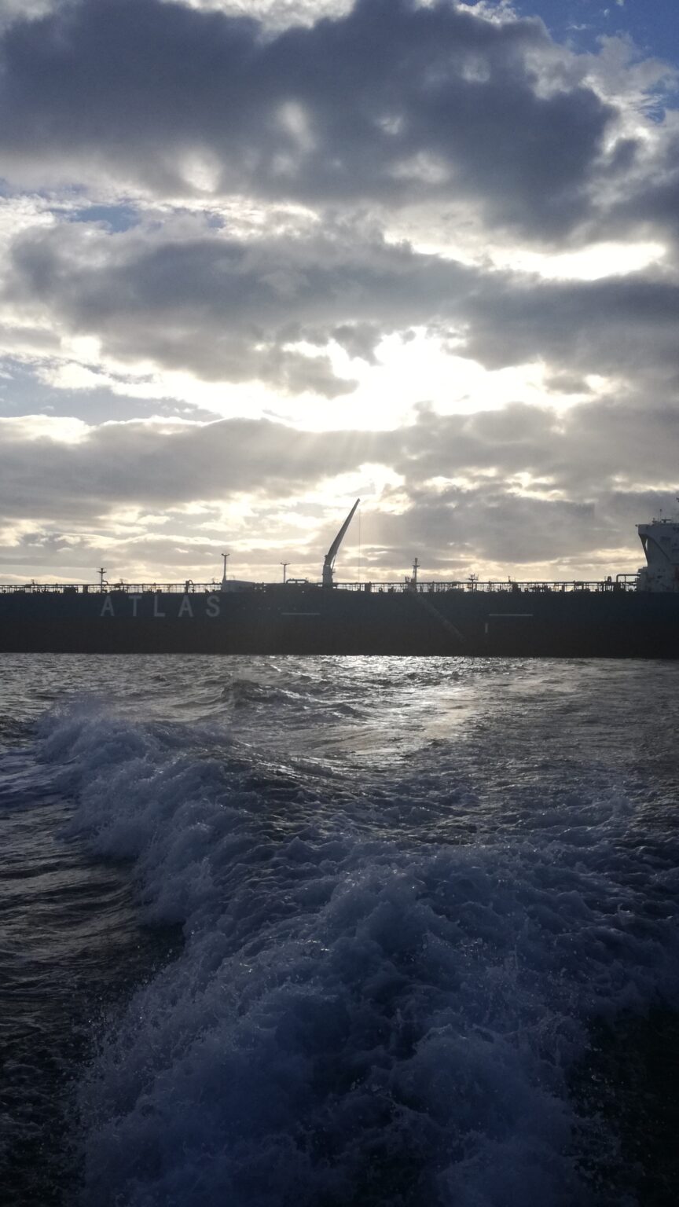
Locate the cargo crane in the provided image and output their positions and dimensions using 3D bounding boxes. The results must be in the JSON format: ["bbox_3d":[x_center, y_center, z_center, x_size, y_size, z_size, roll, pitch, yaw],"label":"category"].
[{"bbox_3d":[0.607,-14.196,303.178,9.800,22.000,2.900,0,-2,19],"label":"cargo crane"}]

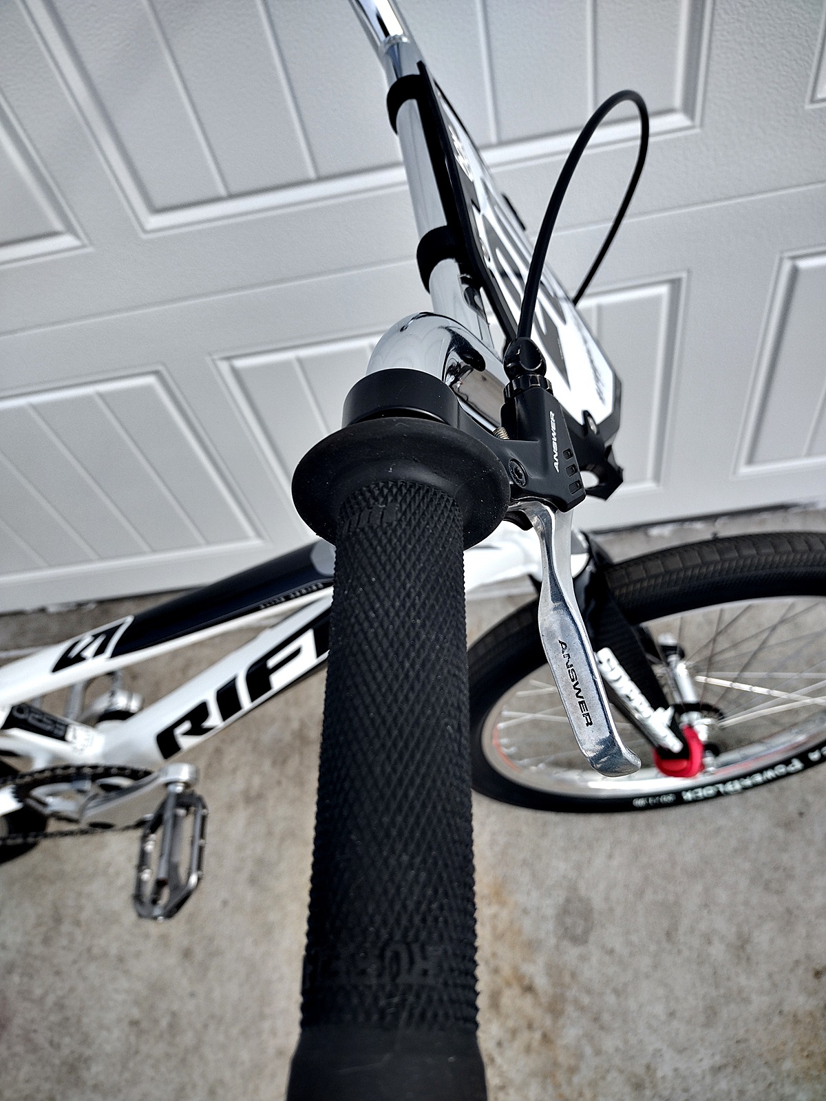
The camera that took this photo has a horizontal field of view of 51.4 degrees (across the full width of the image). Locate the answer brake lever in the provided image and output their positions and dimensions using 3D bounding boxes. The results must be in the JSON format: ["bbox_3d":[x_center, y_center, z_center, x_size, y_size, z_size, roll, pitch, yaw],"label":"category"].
[{"bbox_3d":[0.045,0.023,0.239,0.013,0.023,0.083,-32,64,40],"label":"answer brake lever"}]

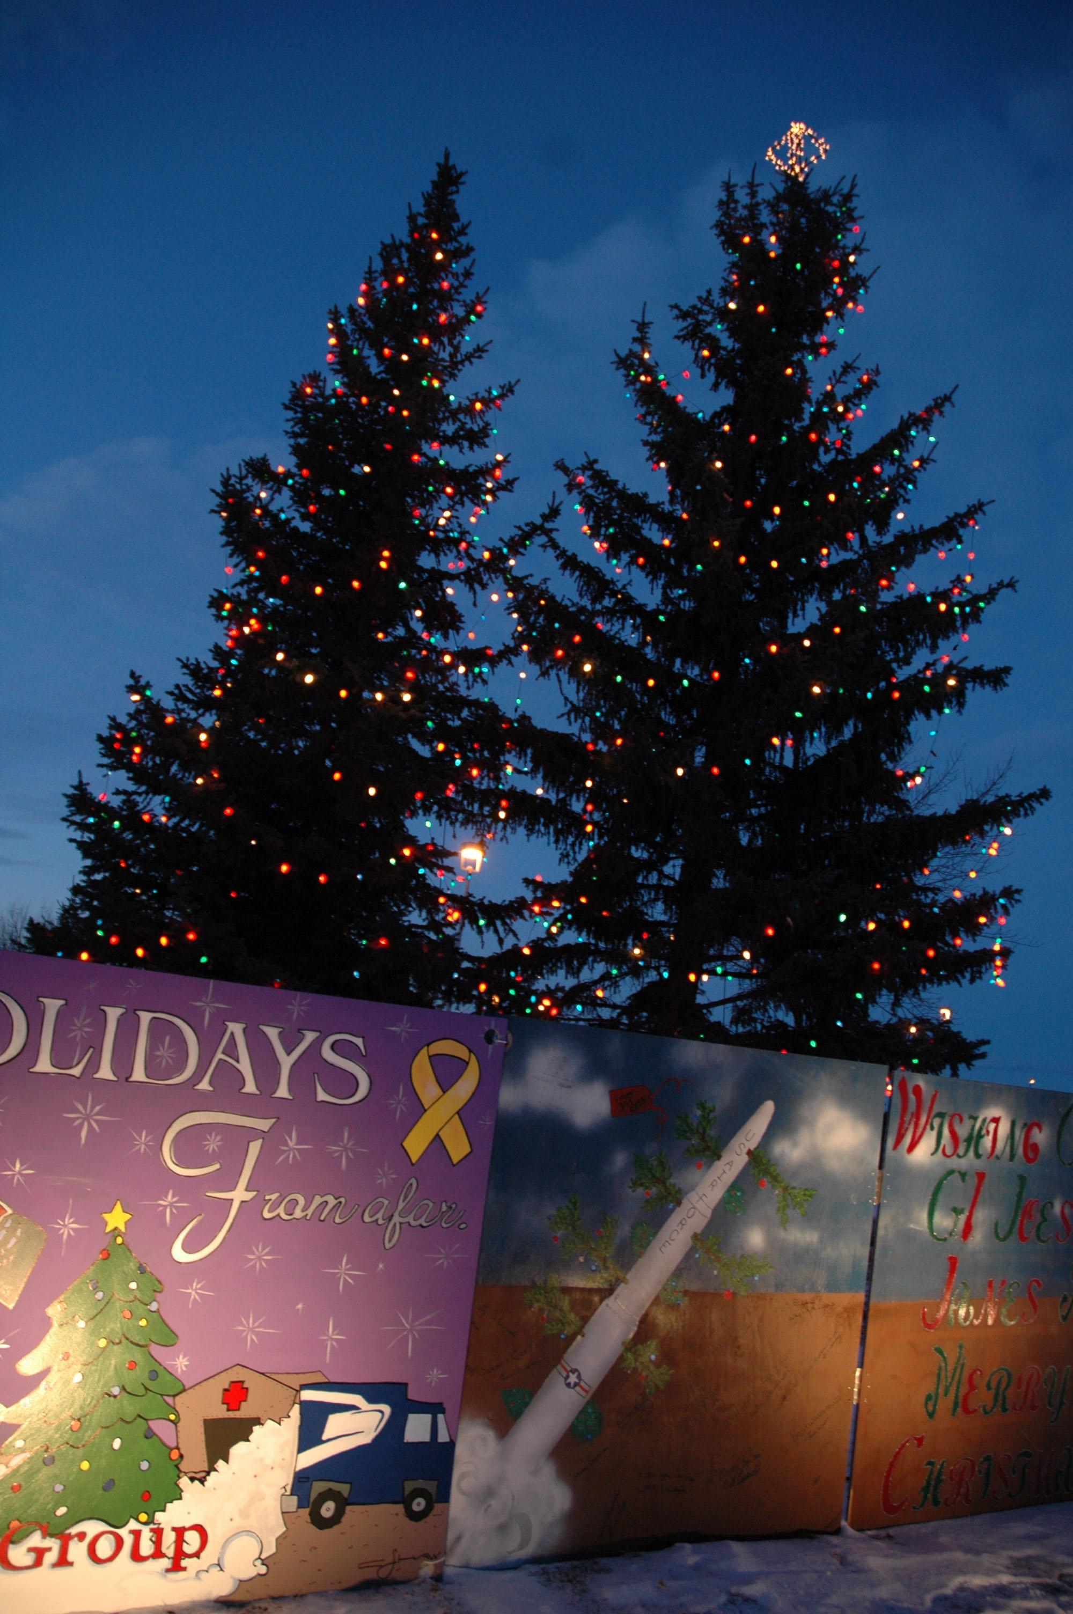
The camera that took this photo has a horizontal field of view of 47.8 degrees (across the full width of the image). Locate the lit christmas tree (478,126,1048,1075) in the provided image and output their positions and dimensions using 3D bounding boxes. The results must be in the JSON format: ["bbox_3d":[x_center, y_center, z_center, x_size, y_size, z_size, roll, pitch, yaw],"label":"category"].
[{"bbox_3d":[2.467,-1.722,12.360,5.600,11.370,5.600,8,-12,0],"label":"lit christmas tree"}]

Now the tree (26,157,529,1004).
[{"bbox_3d":[-2.073,-2.115,12.615,5.200,10.980,5.200,8,-12,0],"label":"tree"}]

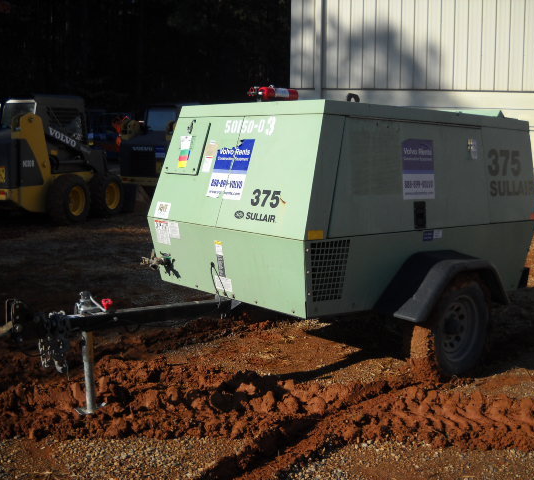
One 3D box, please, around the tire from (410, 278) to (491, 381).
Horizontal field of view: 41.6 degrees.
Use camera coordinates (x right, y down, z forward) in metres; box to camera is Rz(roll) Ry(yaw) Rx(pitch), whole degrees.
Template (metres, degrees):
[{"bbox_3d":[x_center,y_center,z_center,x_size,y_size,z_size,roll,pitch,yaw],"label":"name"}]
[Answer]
[{"bbox_3d":[1.285,0.622,4.905,0.710,0.710,0.225,-5,9,-42],"label":"tire"}]

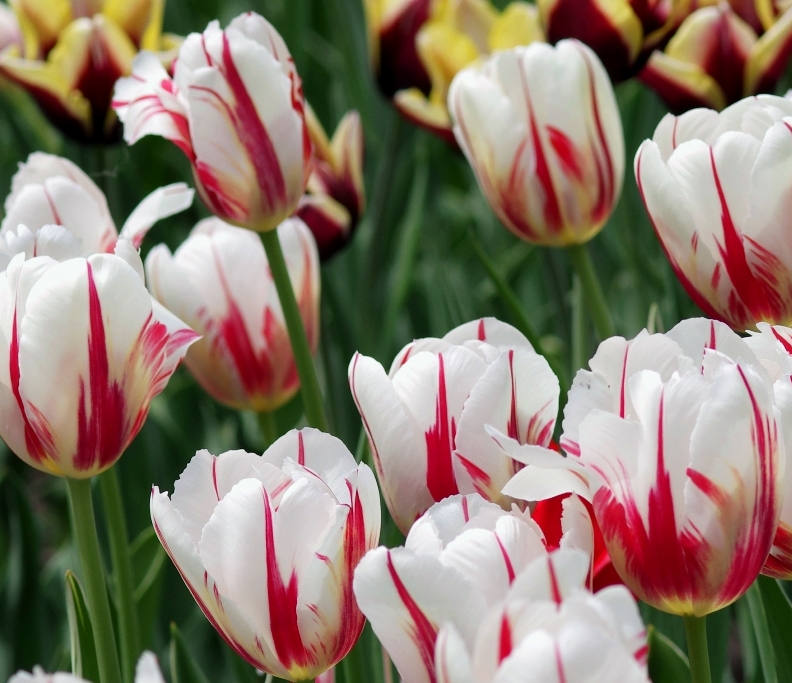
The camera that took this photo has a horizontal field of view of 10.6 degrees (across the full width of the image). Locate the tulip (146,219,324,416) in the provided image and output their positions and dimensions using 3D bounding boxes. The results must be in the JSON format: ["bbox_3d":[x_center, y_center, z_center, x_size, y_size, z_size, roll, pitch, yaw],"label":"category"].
[{"bbox_3d":[-0.061,-0.009,1.600,0.065,0.067,0.063,-6,17,0],"label":"tulip"}]

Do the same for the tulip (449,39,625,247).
[{"bbox_3d":[0.052,-0.072,1.570,0.062,0.071,0.062,-9,17,0],"label":"tulip"}]

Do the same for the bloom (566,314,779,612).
[{"bbox_3d":[0.086,0.039,1.300,0.066,0.082,0.066,0,17,0],"label":"bloom"}]

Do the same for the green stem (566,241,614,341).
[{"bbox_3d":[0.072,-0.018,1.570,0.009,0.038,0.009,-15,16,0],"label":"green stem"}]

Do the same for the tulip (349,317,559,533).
[{"bbox_3d":[0.019,0.030,1.420,0.070,0.066,0.066,0,17,0],"label":"tulip"}]

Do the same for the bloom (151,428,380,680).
[{"bbox_3d":[-0.039,0.065,1.280,0.068,0.068,0.066,-7,17,0],"label":"bloom"}]

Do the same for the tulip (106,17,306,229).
[{"bbox_3d":[-0.061,-0.073,1.430,0.066,0.070,0.055,-7,17,0],"label":"tulip"}]

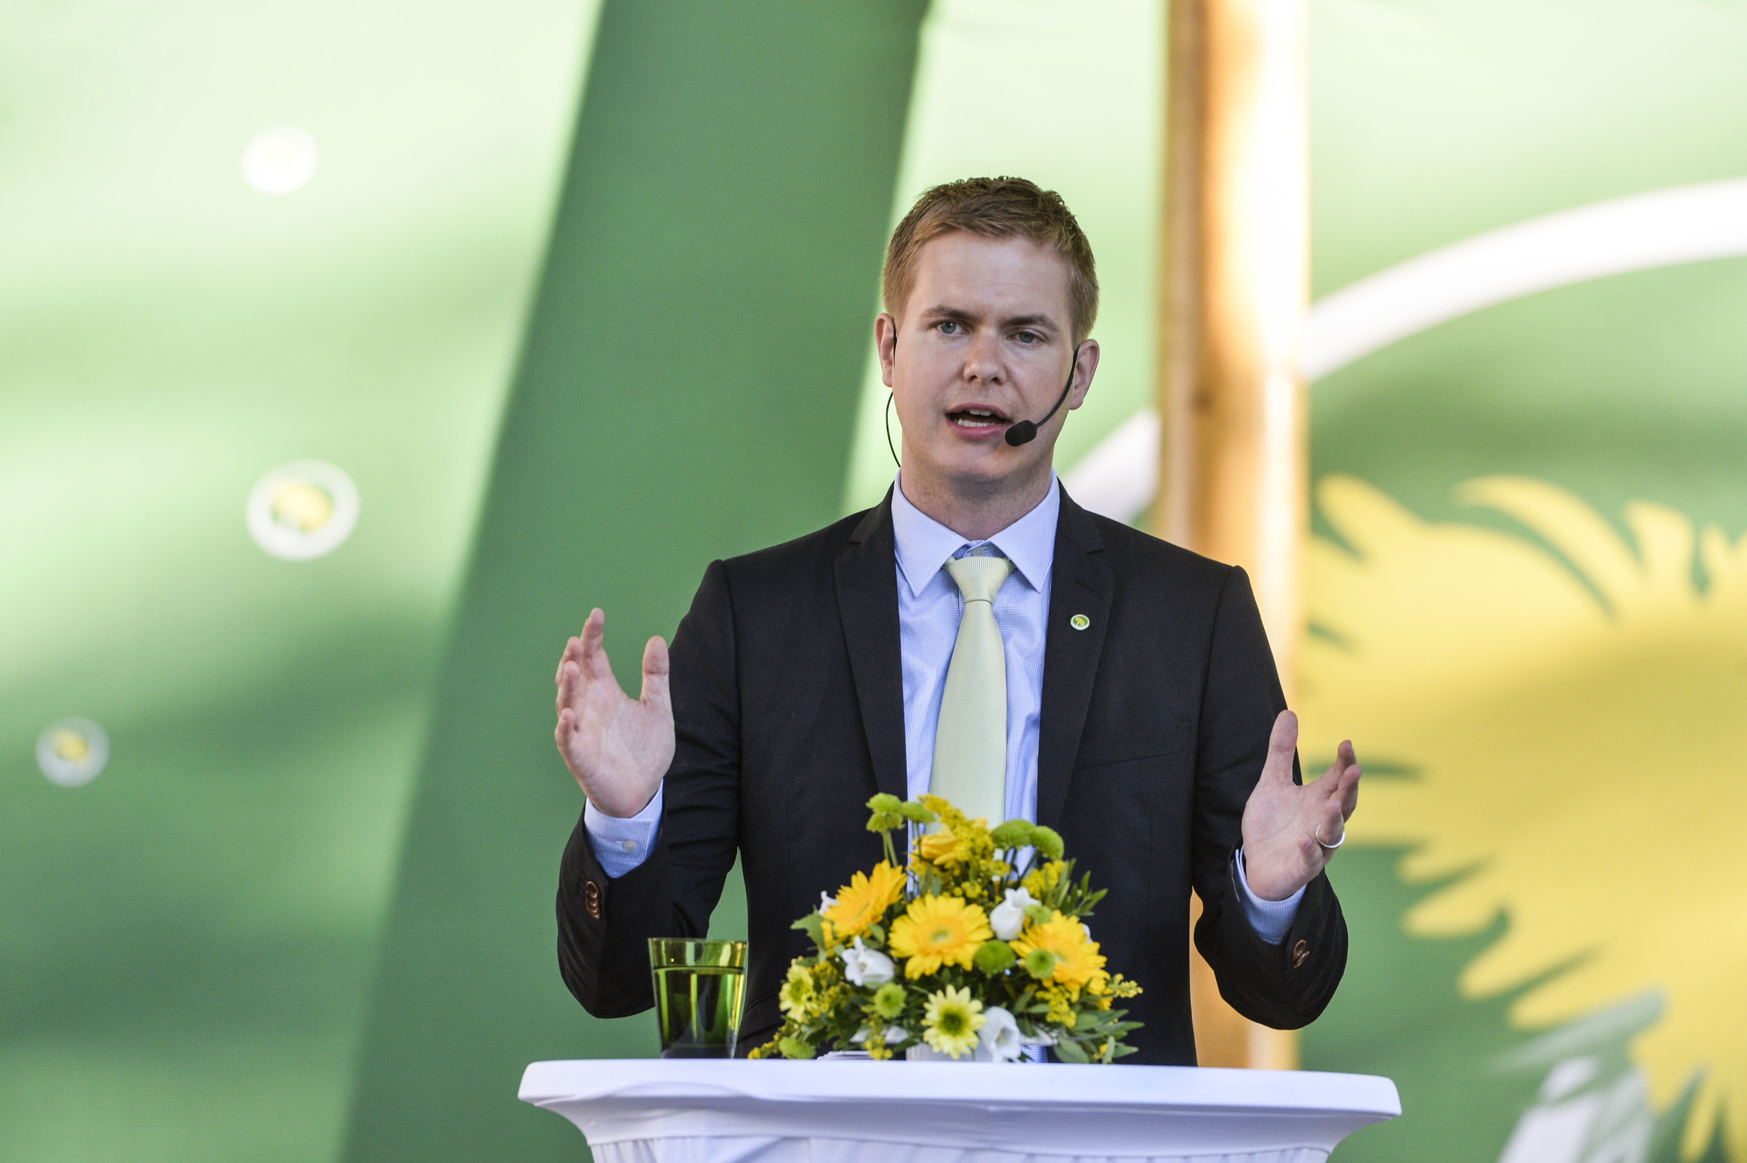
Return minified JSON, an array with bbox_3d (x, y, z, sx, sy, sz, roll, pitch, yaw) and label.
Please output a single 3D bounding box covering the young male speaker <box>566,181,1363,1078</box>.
[{"bbox_3d":[0.062,0.569,15.930,0.680,1.820,0.500,1,-2,3],"label":"young male speaker"}]

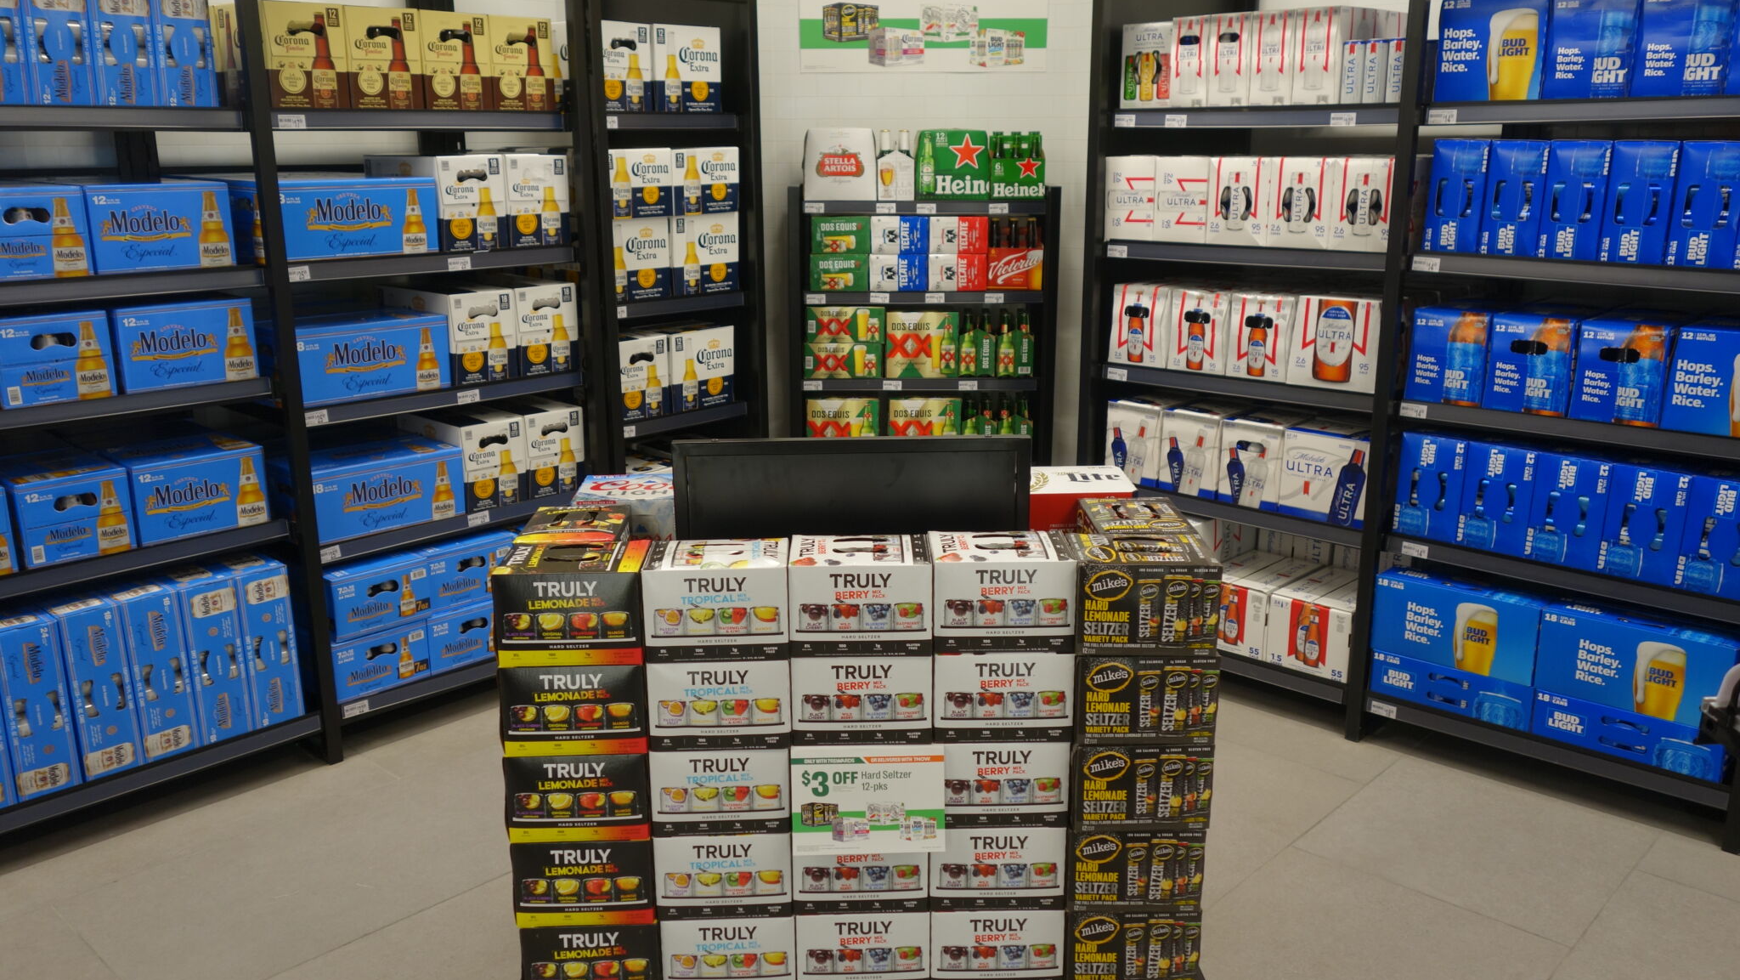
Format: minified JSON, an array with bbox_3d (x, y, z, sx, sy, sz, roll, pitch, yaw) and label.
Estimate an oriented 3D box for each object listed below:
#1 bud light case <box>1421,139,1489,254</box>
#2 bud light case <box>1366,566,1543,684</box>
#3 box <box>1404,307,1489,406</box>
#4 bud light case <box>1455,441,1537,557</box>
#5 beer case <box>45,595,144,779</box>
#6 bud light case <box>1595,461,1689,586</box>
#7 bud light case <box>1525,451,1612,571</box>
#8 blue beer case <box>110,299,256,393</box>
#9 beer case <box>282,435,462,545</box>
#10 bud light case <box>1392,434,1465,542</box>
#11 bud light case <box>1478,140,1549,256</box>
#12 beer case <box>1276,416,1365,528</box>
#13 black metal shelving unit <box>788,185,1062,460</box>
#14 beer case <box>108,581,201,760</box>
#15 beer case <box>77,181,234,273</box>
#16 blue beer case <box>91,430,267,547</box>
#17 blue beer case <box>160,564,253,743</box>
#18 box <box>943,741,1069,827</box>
[{"bbox_3d":[1.470,-0.717,3.300,0.130,0.266,0.200,13,20,42],"label":"bud light case"},{"bbox_3d":[1.503,0.339,3.439,0.400,0.200,0.124,13,19,41],"label":"bud light case"},{"bbox_3d":[1.475,-0.338,3.344,0.185,0.227,0.245,12,19,41],"label":"box"},{"bbox_3d":[1.569,0.014,3.303,0.153,0.268,0.200,13,19,41],"label":"bud light case"},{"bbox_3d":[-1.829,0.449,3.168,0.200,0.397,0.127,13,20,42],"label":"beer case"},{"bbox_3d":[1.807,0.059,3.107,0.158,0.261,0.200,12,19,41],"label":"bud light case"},{"bbox_3d":[1.685,0.044,3.200,0.157,0.269,0.200,13,19,41],"label":"bud light case"},{"bbox_3d":[-1.664,-0.355,3.221,0.228,0.191,0.303,13,19,41],"label":"blue beer case"},{"bbox_3d":[-1.327,-0.006,3.599,0.213,0.188,0.430,13,20,42],"label":"beer case"},{"bbox_3d":[1.468,-0.019,3.455,0.160,0.266,0.200,13,20,42],"label":"bud light case"},{"bbox_3d":[1.541,-0.682,3.164,0.126,0.261,0.200,12,19,41],"label":"bud light case"},{"bbox_3d":[1.280,-0.052,3.695,0.243,0.235,0.185,13,20,42],"label":"beer case"},{"bbox_3d":[0.194,-0.402,4.954,0.917,1.398,0.460,0,15,1],"label":"black metal shelving unit"},{"bbox_3d":[-1.747,0.424,3.258,0.200,0.397,0.126,12,18,40],"label":"beer case"},{"bbox_3d":[-1.670,-0.607,3.115,0.225,0.189,0.298,12,18,40],"label":"beer case"},{"bbox_3d":[-1.646,-0.004,3.256,0.225,0.189,0.290,13,20,42],"label":"blue beer case"},{"bbox_3d":[-1.672,0.406,3.391,0.200,0.398,0.127,13,19,41],"label":"blue beer case"},{"bbox_3d":[0.223,0.488,2.410,0.233,0.158,0.175,-1,14,-2],"label":"box"}]

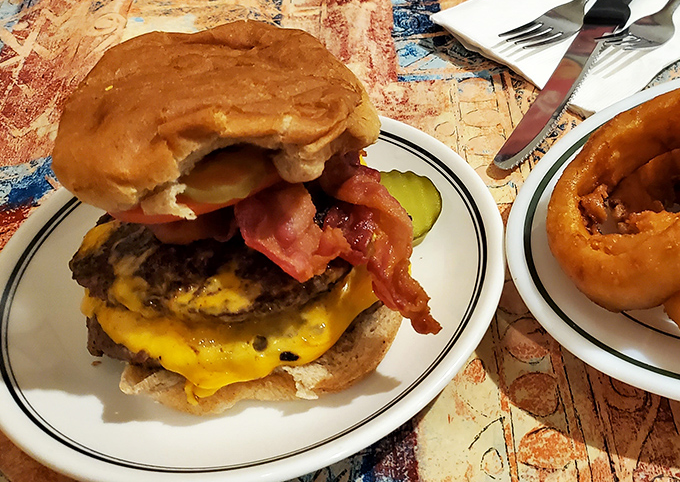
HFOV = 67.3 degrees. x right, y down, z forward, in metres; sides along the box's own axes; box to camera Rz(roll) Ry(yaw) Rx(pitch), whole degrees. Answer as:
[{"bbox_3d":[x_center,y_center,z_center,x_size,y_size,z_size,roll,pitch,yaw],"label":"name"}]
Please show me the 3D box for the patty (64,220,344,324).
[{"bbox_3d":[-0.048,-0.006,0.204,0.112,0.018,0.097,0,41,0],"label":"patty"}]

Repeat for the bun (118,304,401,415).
[{"bbox_3d":[-0.035,0.016,0.227,0.125,0.024,0.118,0,52,0],"label":"bun"}]

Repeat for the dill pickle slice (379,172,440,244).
[{"bbox_3d":[0.030,-0.017,0.262,0.045,0.006,0.044,0,52,0],"label":"dill pickle slice"}]

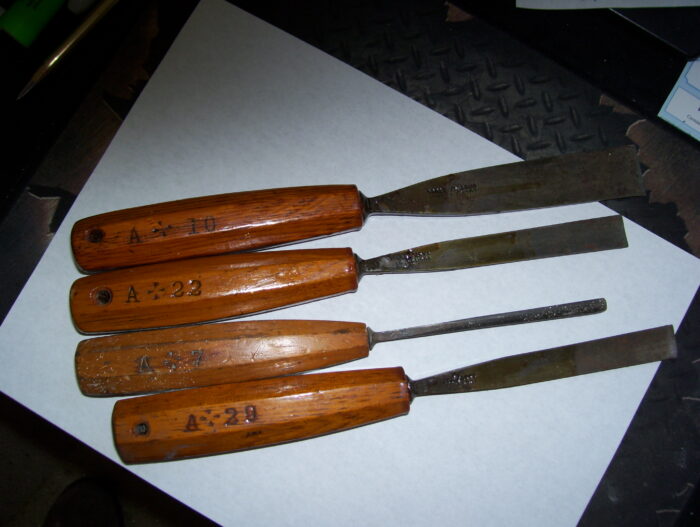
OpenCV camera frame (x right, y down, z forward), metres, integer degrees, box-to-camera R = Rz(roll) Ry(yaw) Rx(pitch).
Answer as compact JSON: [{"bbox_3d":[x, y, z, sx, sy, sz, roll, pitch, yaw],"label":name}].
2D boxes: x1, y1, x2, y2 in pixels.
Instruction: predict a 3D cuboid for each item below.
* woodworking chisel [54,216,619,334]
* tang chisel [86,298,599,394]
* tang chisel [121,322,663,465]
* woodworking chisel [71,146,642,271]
[{"bbox_3d":[0.002,0.002,0.329,0.256,0.025,0.028,-7,84,-3],"label":"woodworking chisel"},{"bbox_3d":[-0.002,0.032,0.326,0.241,0.024,0.026,-6,84,-3],"label":"tang chisel"},{"bbox_3d":[0.022,0.054,0.324,0.256,0.025,0.029,-9,84,-3],"label":"tang chisel"},{"bbox_3d":[0.005,-0.026,0.332,0.264,0.025,0.026,-7,84,-3],"label":"woodworking chisel"}]

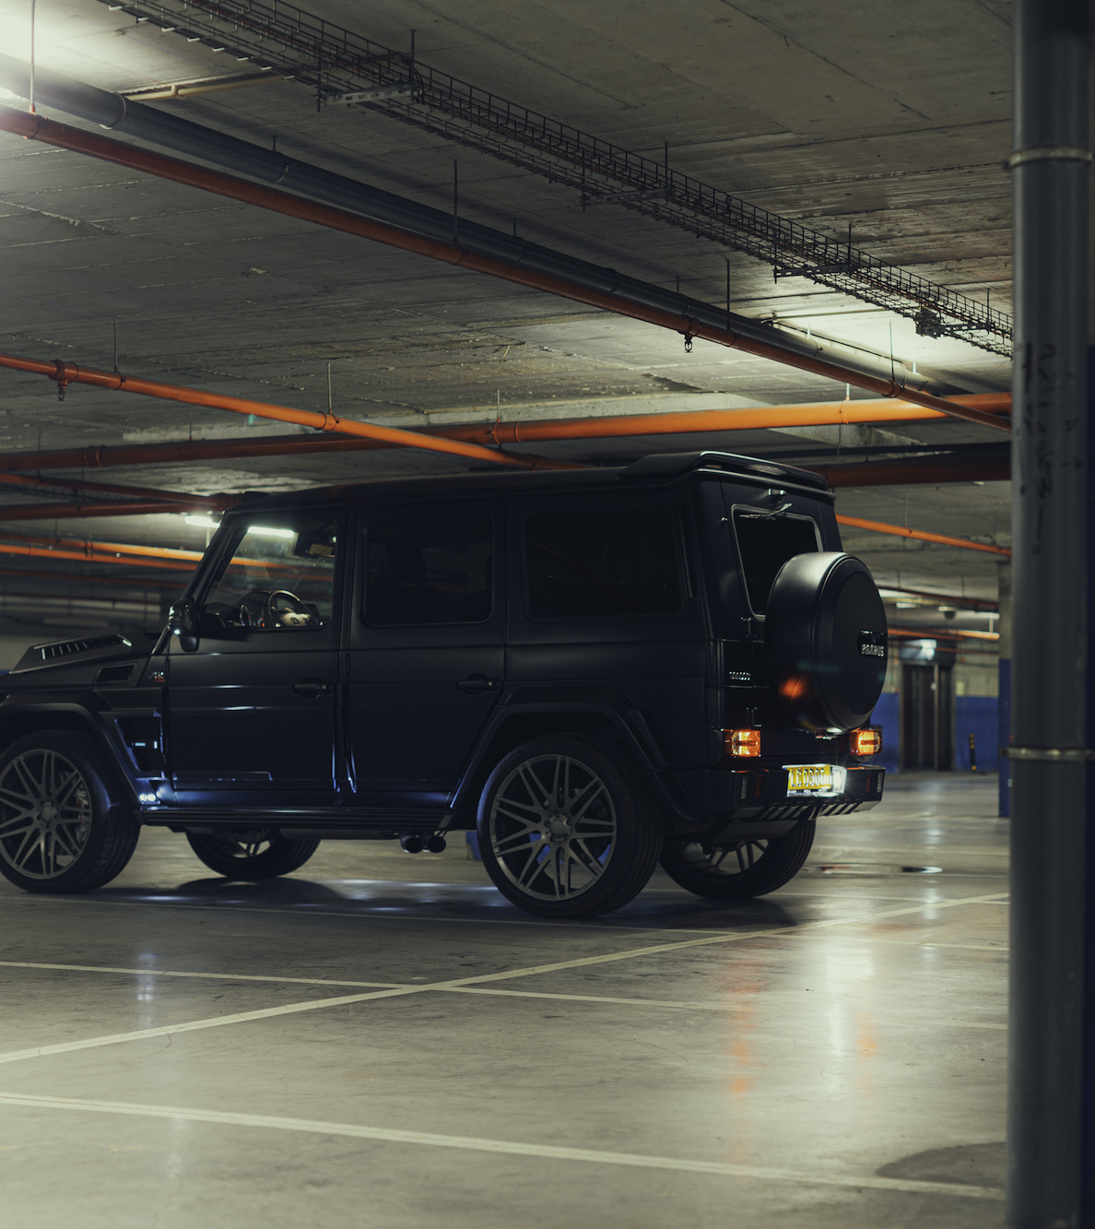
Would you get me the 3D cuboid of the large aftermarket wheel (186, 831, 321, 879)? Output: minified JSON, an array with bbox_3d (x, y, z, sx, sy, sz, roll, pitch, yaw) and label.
[{"bbox_3d":[-1.583,1.025,13.784,0.790,0.790,0.300,-1,-3,30],"label":"large aftermarket wheel"}]

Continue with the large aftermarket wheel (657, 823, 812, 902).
[{"bbox_3d":[0.880,0.976,12.352,0.790,0.790,0.300,-1,-3,30],"label":"large aftermarket wheel"}]

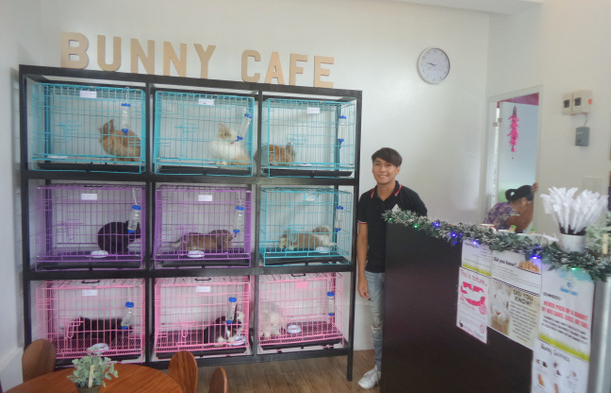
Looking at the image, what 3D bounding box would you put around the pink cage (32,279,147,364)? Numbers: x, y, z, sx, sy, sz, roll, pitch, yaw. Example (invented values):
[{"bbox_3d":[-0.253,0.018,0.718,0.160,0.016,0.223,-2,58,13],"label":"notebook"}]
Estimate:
[{"bbox_3d":[-1.393,0.812,2.858,0.609,0.511,0.390,1,4,-13],"label":"pink cage"}]

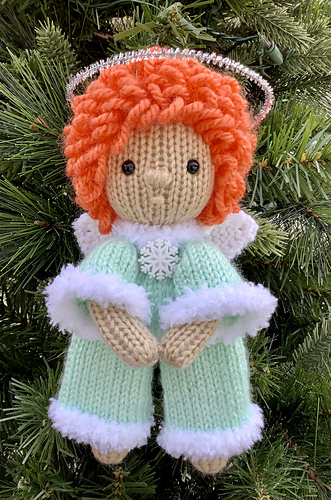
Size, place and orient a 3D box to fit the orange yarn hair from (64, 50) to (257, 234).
[{"bbox_3d":[-0.003,-0.061,0.250,0.104,0.098,0.085,0,6,3],"label":"orange yarn hair"}]

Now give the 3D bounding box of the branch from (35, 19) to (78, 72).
[{"bbox_3d":[-0.077,-0.144,0.315,0.031,0.038,0.040,1,6,9],"label":"branch"}]

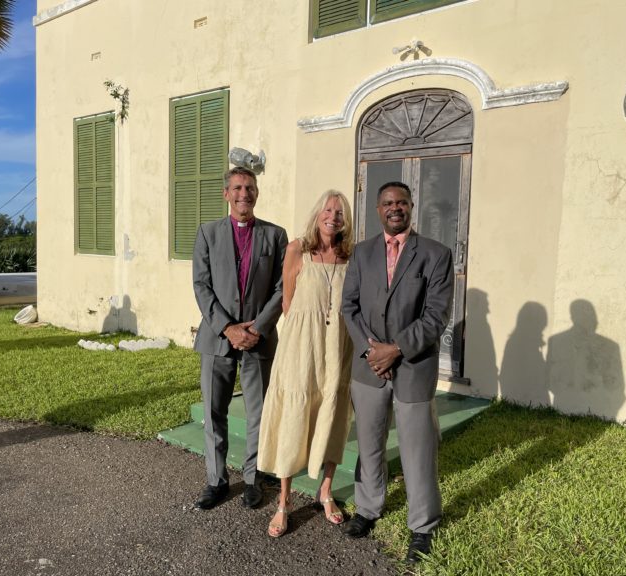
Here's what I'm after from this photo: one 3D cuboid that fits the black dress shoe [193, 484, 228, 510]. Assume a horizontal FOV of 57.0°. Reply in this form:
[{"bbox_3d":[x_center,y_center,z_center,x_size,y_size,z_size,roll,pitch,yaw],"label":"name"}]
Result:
[{"bbox_3d":[-0.541,1.132,3.257,0.110,0.110,0.300,4,5,27],"label":"black dress shoe"}]

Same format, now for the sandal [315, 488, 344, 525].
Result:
[{"bbox_3d":[0.095,1.169,3.116,0.095,0.090,0.250,0,5,-15],"label":"sandal"}]

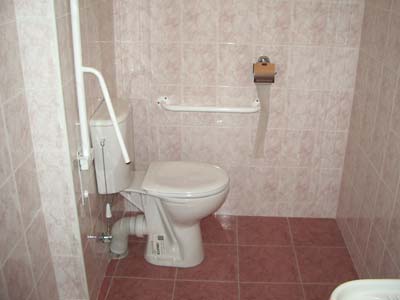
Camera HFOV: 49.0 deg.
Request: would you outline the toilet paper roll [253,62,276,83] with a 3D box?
[{"bbox_3d":[0.363,-0.425,2.458,0.100,0.105,0.105,1,23,3],"label":"toilet paper roll"}]

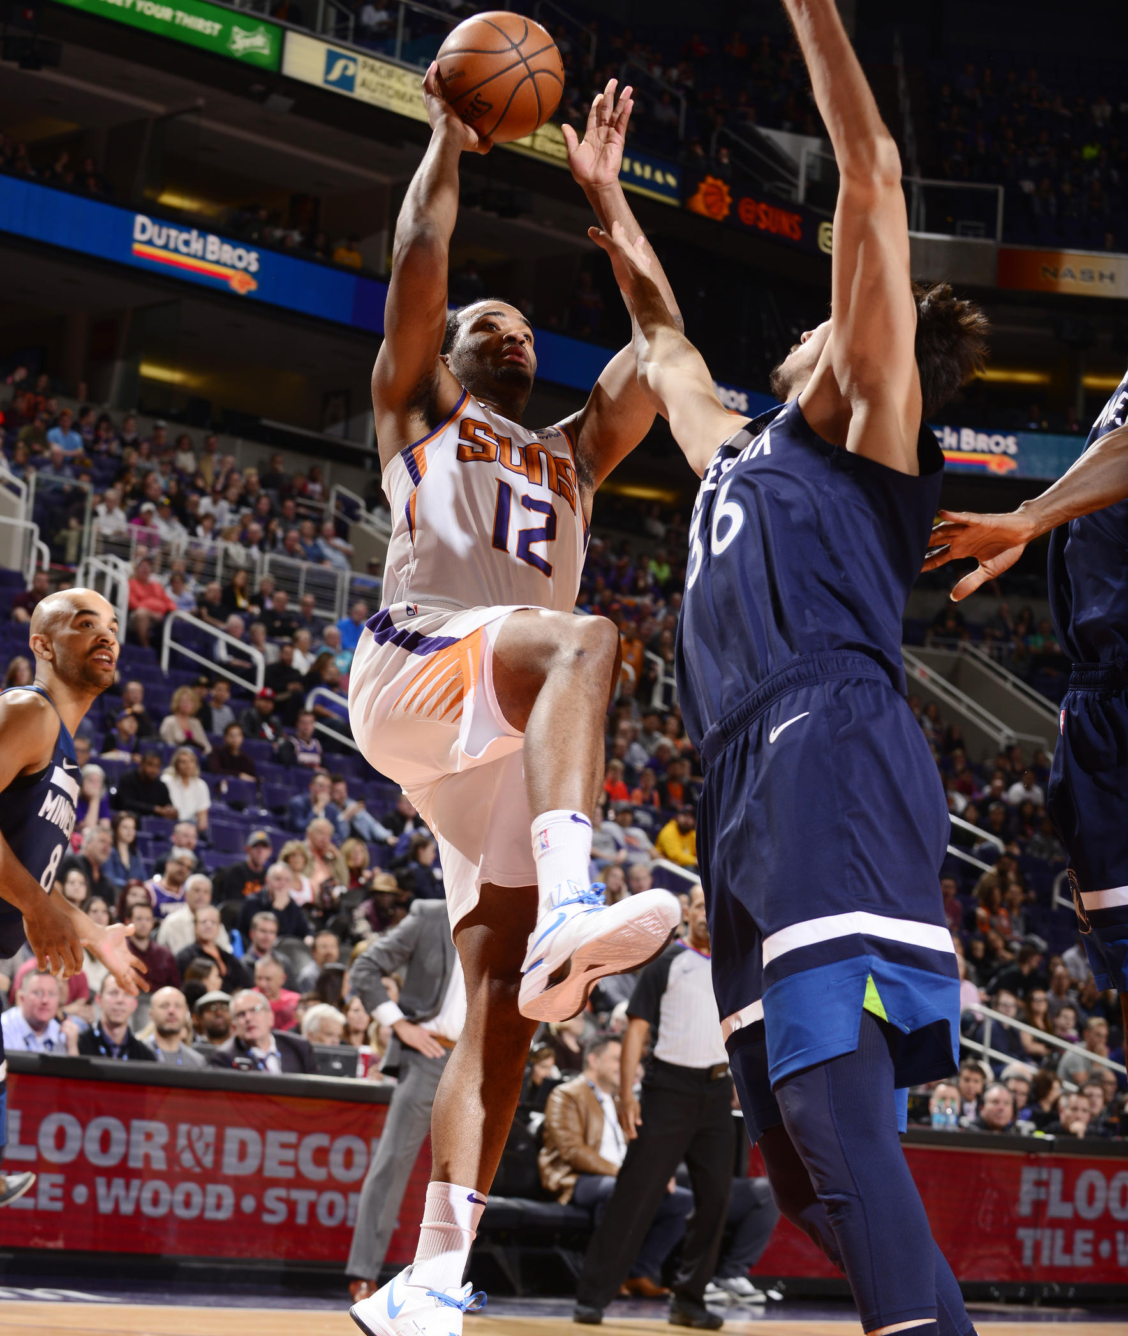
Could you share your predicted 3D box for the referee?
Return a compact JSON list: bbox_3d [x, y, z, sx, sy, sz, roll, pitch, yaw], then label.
[{"bbox_3d":[0.462,1.830,13.783,0.570,1.860,0.480,9,-10,-33],"label":"referee"}]

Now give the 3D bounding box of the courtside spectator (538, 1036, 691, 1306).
[{"bbox_3d":[0.270,2.488,16.366,0.700,1.290,0.530,-3,-11,41],"label":"courtside spectator"}]

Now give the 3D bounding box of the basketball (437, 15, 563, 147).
[{"bbox_3d":[-0.118,-1.096,6.100,0.240,0.240,0.240,4,-8,0],"label":"basketball"}]

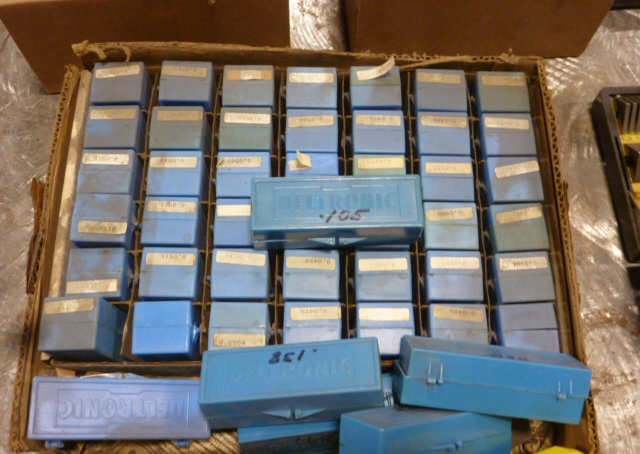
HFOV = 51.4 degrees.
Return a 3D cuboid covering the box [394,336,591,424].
[{"bbox_3d":[0.107,0.096,0.421,0.111,0.039,0.035,7,93,-1],"label":"box"}]

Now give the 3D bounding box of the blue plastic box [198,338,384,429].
[{"bbox_3d":[-0.017,0.100,0.423,0.111,0.035,0.039,-5,46,2],"label":"blue plastic box"}]

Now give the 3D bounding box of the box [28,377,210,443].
[{"bbox_3d":[-0.128,0.119,0.438,0.111,0.035,0.039,4,76,-14],"label":"box"}]

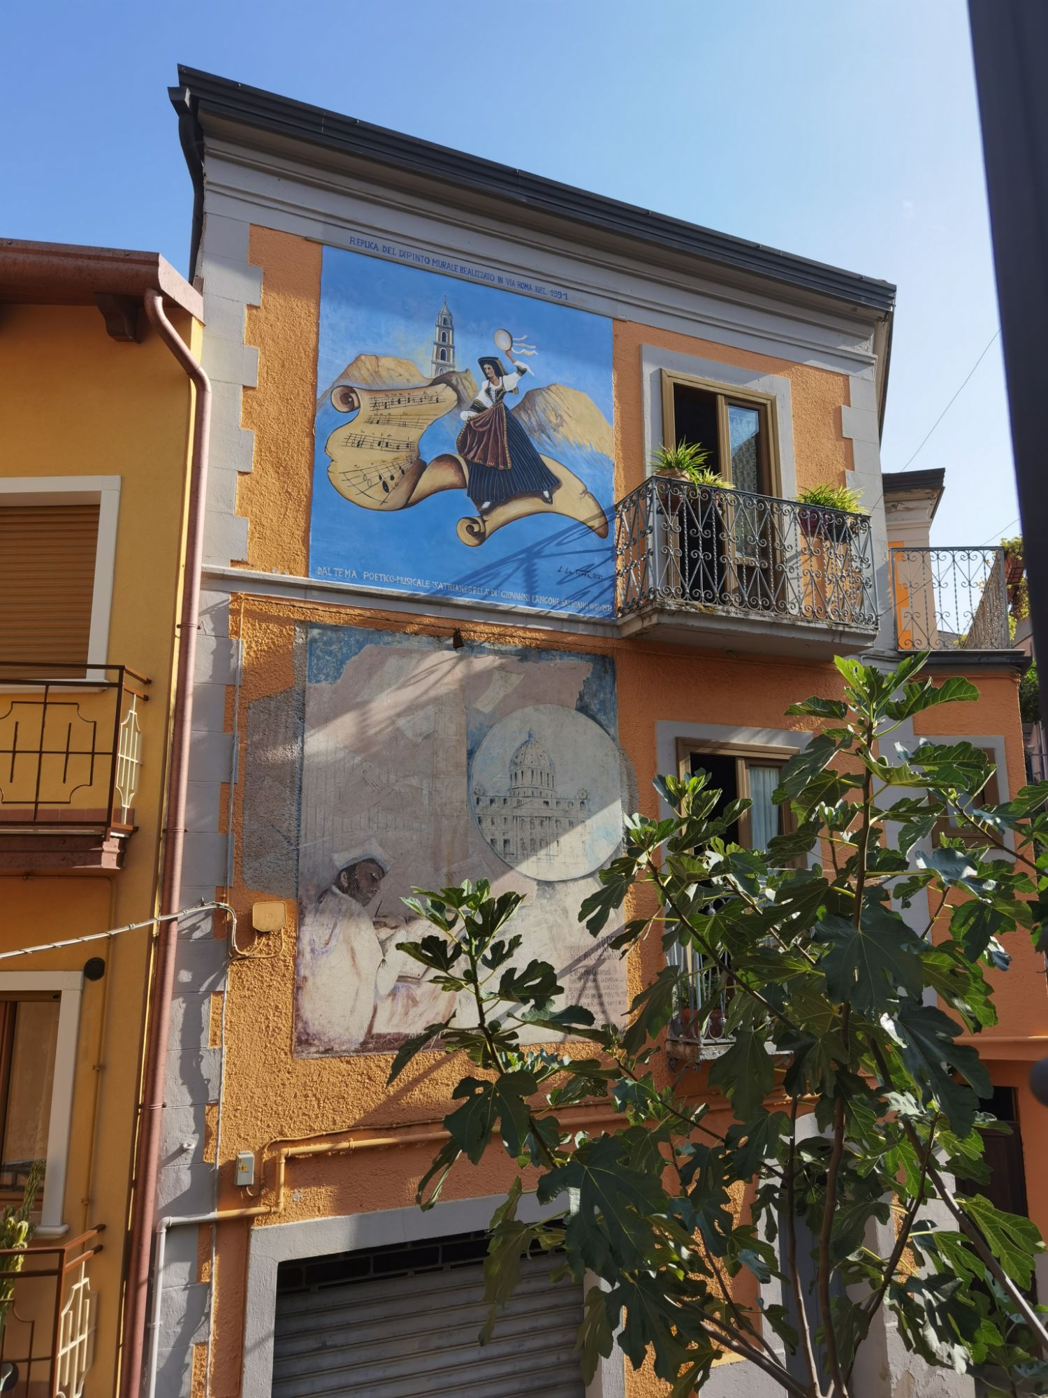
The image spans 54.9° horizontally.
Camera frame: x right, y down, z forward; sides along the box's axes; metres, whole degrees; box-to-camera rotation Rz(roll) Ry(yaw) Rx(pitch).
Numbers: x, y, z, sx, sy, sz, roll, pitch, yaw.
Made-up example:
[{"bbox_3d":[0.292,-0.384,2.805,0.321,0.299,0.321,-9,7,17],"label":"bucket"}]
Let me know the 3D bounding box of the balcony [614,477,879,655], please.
[{"bbox_3d":[1.837,-0.995,8.268,2.144,1.161,0.658,5,-12,-23],"label":"balcony"}]

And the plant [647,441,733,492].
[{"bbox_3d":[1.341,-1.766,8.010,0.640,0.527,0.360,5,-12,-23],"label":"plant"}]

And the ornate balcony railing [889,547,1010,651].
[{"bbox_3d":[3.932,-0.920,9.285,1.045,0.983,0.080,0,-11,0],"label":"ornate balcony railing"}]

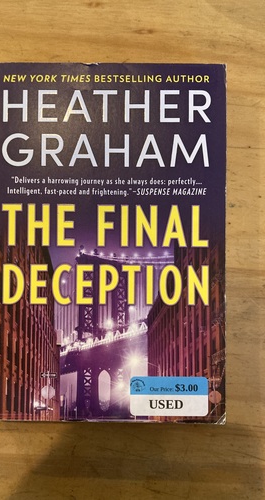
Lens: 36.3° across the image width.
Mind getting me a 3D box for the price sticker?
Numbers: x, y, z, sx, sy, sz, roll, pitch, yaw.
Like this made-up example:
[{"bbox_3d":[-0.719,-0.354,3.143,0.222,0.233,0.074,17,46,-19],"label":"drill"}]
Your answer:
[{"bbox_3d":[0.018,0.073,0.202,0.039,0.001,0.020,0,89,1],"label":"price sticker"}]

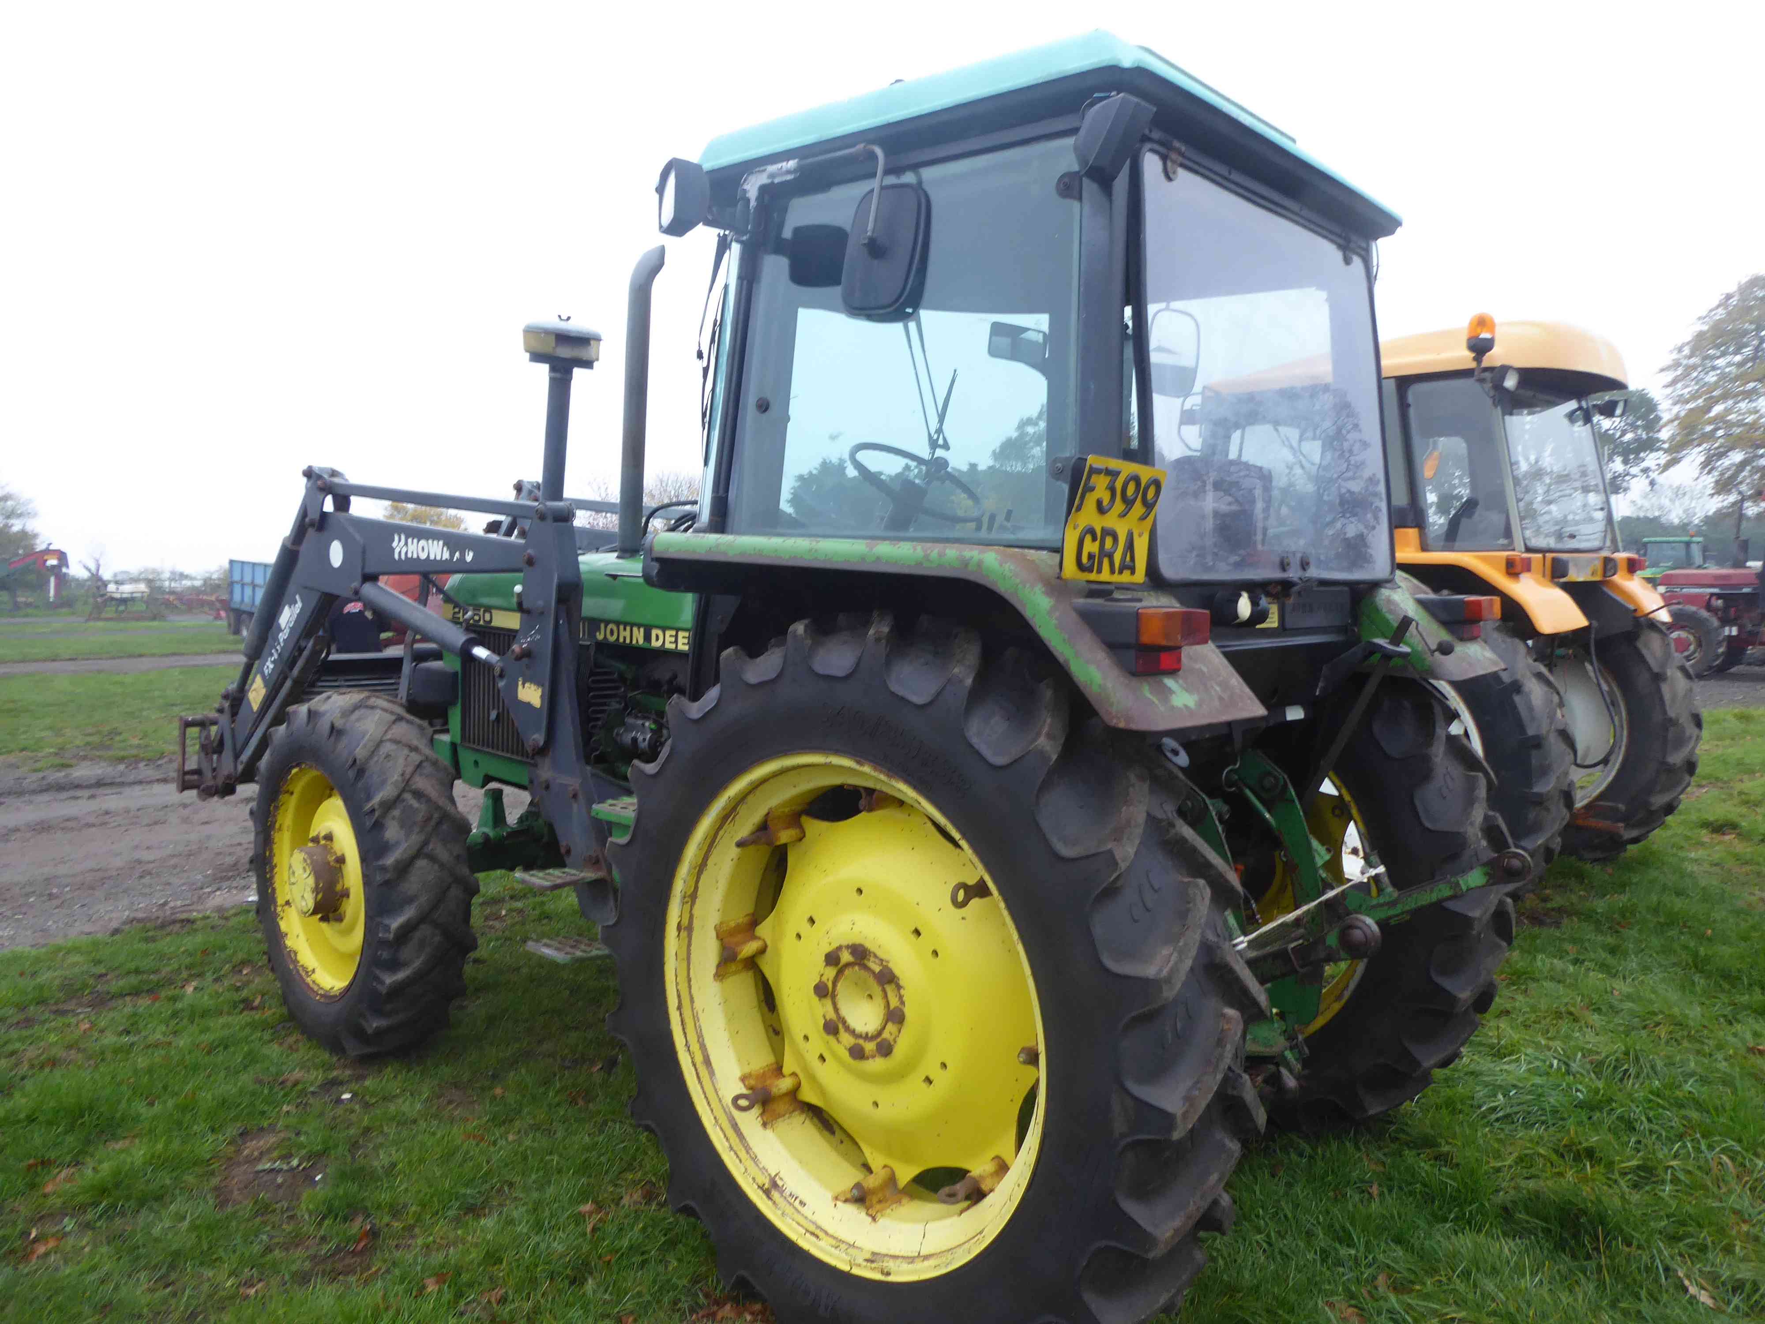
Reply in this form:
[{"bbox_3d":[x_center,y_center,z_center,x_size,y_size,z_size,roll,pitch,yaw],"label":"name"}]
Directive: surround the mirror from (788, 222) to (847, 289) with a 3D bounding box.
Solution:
[{"bbox_3d":[-0.151,-0.975,3.060,0.050,0.150,0.180,7,7,41],"label":"mirror"}]

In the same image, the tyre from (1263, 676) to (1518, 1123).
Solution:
[{"bbox_3d":[1.008,0.604,3.713,1.510,1.510,0.340,3,5,42],"label":"tyre"}]

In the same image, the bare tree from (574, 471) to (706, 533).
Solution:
[{"bbox_3d":[-13.824,-6.775,72.000,7.500,8.200,7.000,0,3,0],"label":"bare tree"}]

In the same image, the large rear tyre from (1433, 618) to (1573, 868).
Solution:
[{"bbox_3d":[2.350,0.420,5.970,0.420,1.560,1.560,-3,5,-41],"label":"large rear tyre"}]

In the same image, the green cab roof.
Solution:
[{"bbox_3d":[0.463,-1.131,3.085,1.120,0.180,1.380,7,7,41],"label":"green cab roof"}]

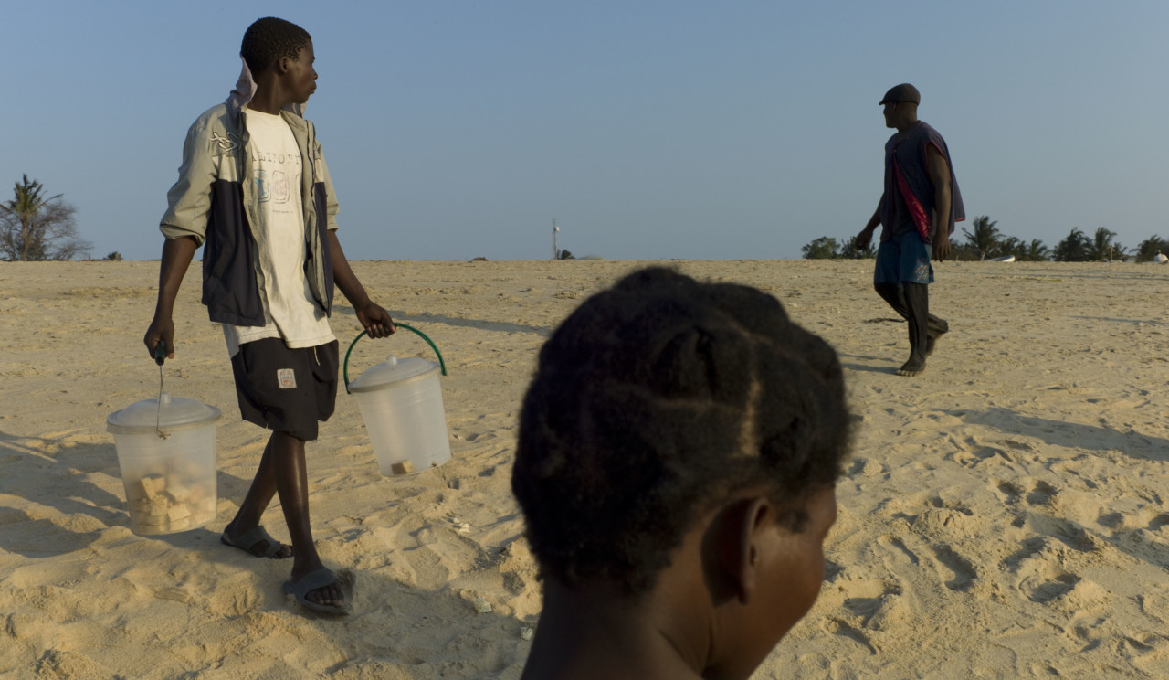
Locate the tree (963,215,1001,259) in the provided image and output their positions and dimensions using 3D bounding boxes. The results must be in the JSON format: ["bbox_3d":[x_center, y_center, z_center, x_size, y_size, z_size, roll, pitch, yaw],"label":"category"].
[{"bbox_3d":[45.417,-11.505,130.000,4.599,5.317,4.599,0,4,0],"label":"tree"}]

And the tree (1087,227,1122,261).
[{"bbox_3d":[62.733,-11.361,137.000,4.186,4.486,4.186,0,4,0],"label":"tree"}]

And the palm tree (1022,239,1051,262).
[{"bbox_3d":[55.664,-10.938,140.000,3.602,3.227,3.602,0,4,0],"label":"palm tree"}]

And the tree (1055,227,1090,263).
[{"bbox_3d":[58.018,-11.243,135.000,4.342,4.325,4.342,0,4,0],"label":"tree"}]

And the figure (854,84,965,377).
[{"bbox_3d":[1.875,-0.630,6.580,0.600,1.690,0.580,-2,4,-28],"label":"figure"}]

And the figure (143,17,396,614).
[{"bbox_3d":[-0.920,-0.085,3.250,0.760,1.670,0.640,-4,5,-45],"label":"figure"}]

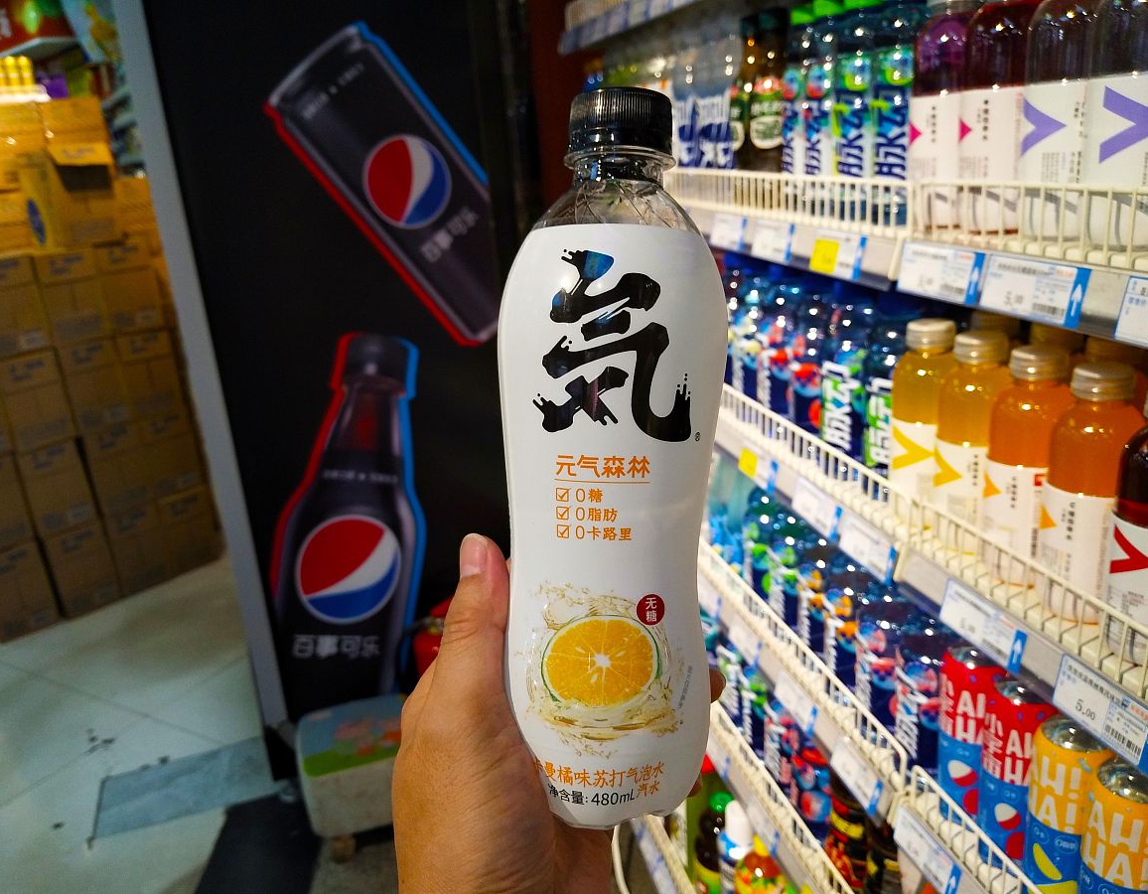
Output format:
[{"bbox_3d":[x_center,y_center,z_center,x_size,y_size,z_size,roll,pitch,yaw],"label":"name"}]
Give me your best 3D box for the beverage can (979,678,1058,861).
[{"bbox_3d":[0.407,0.296,0.821,0.058,0.162,0.058,-6,18,2],"label":"beverage can"}]

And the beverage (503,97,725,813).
[{"bbox_3d":[0.013,0.004,0.275,0.067,0.213,0.067,1,7,5],"label":"beverage"}]

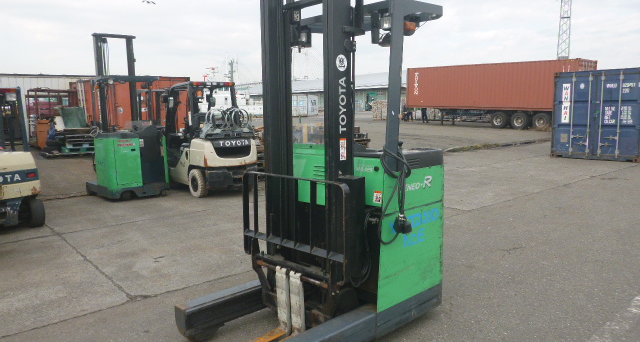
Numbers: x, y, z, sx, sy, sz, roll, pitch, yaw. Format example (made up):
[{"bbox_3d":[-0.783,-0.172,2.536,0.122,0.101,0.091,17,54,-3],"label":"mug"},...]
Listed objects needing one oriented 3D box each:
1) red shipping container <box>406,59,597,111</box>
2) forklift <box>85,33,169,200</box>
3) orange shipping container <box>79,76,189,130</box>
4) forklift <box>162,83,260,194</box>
[{"bbox_3d":[11.331,-5.591,30.971,2.440,2.900,12.190,-8,12,-38],"label":"red shipping container"},{"bbox_3d":[-4.043,-1.115,9.281,1.020,3.000,2.100,-9,11,-41],"label":"forklift"},{"bbox_3d":[-7.192,-2.029,17.253,2.440,2.590,6.060,-8,11,-39],"label":"orange shipping container"},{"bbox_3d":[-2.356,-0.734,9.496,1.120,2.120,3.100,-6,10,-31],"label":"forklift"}]

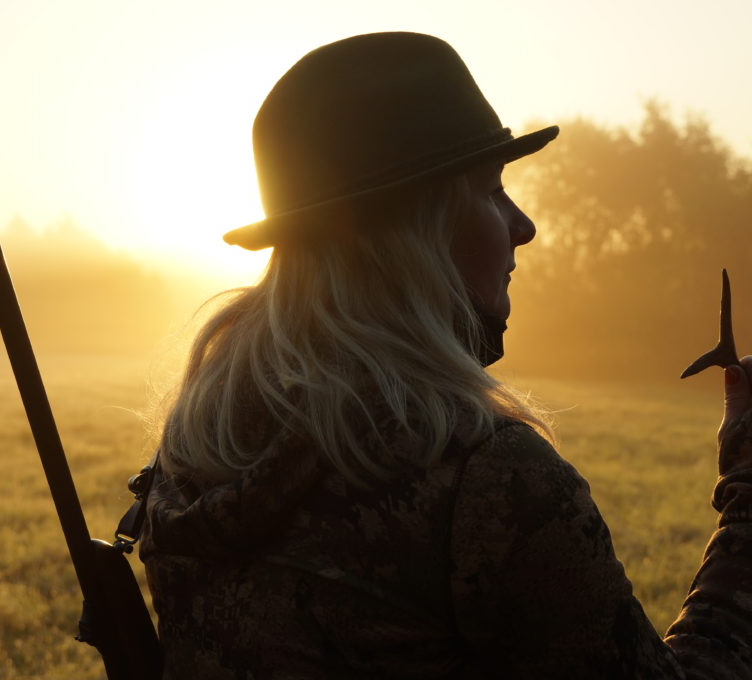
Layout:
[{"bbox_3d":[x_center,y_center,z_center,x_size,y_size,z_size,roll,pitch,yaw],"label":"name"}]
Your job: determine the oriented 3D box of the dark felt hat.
[{"bbox_3d":[-0.004,-0.176,1.500,0.288,0.138,0.255,-20,7,-21],"label":"dark felt hat"}]

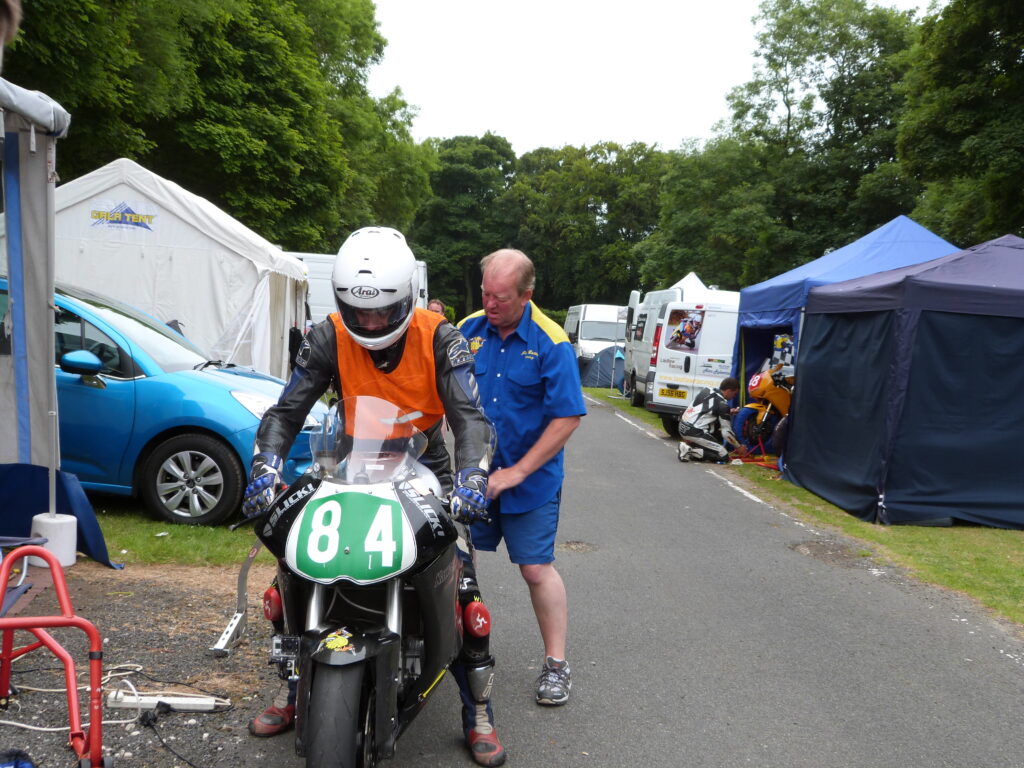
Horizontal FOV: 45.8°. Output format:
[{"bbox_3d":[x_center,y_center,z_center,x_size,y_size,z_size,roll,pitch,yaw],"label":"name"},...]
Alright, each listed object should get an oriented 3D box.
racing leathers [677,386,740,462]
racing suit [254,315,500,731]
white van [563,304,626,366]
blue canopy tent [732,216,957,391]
[{"bbox_3d":[2.397,0.487,14.779,0.700,0.920,0.520,2,3,-18],"label":"racing leathers"},{"bbox_3d":[-0.426,0.456,4.004,0.760,1.380,0.800,4,3,10],"label":"racing suit"},{"bbox_3d":[3.182,-1.399,41.170,2.000,2.500,5.400,3,2,-3],"label":"white van"},{"bbox_3d":[4.756,-0.527,15.280,3.000,3.160,3.000,3,2,-3],"label":"blue canopy tent"}]

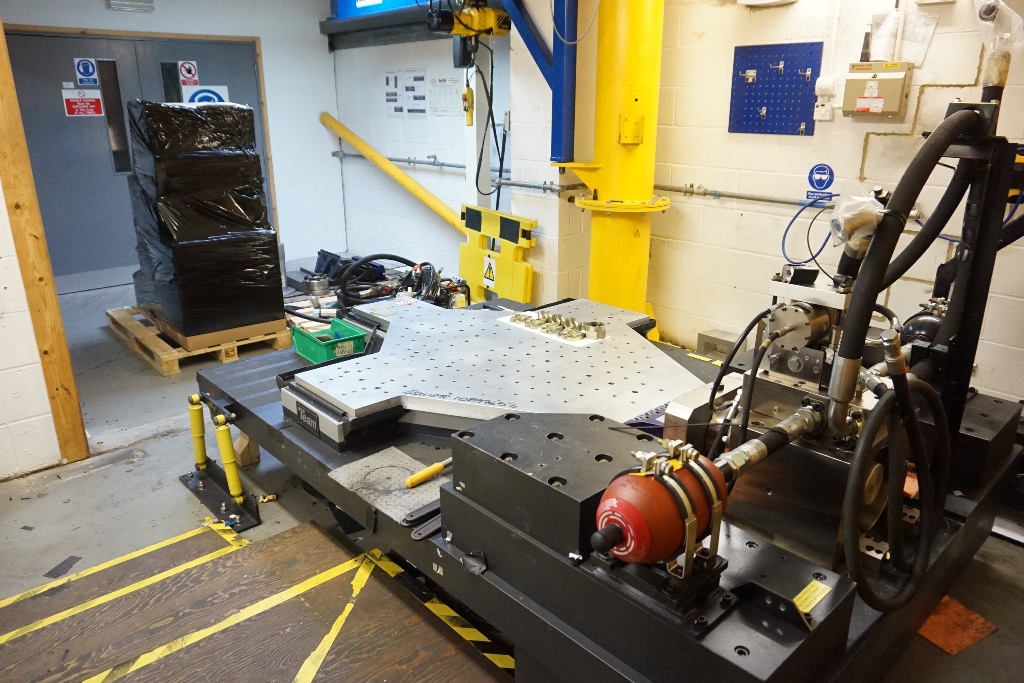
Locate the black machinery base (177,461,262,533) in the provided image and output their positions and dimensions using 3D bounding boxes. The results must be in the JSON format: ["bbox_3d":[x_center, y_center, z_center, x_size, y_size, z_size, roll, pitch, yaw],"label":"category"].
[{"bbox_3d":[-1.176,0.590,2.837,0.099,0.101,0.565,-17,25,-42],"label":"black machinery base"}]

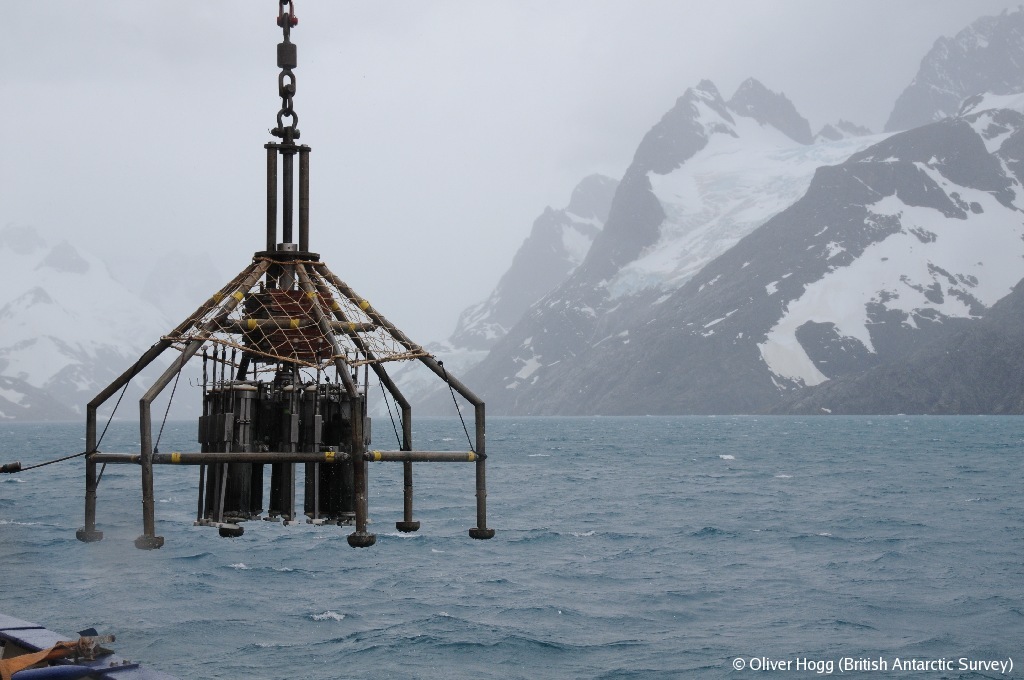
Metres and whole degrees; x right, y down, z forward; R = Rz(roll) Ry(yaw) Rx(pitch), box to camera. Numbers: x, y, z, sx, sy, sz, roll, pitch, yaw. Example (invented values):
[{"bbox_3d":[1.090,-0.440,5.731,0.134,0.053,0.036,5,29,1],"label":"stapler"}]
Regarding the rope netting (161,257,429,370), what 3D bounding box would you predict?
[{"bbox_3d":[-1.161,-0.128,10.056,1.470,0.610,1.320,-1,-4,4],"label":"rope netting"}]

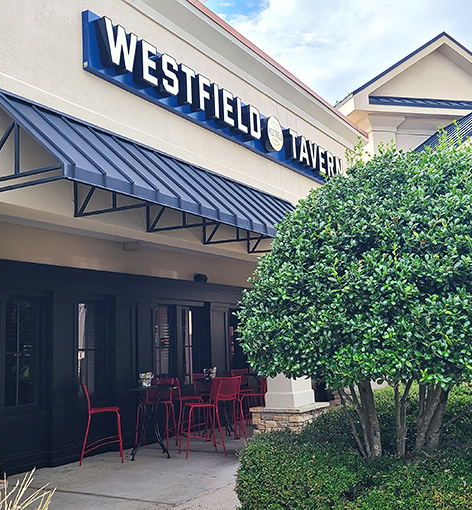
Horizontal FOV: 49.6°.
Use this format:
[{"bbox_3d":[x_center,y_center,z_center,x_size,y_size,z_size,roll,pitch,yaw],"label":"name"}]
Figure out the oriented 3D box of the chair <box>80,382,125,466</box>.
[{"bbox_3d":[-1.840,2.284,7.020,0.570,1.090,0.420,3,-9,-17],"label":"chair"}]

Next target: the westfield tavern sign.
[{"bbox_3d":[0.228,-1.723,6.904,0.200,0.547,5.296,-6,-11,37],"label":"westfield tavern sign"}]

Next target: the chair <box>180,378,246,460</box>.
[{"bbox_3d":[-0.470,2.339,7.380,0.570,1.090,0.420,2,-9,-14],"label":"chair"}]

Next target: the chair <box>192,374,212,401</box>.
[{"bbox_3d":[-0.510,2.527,8.600,0.420,1.090,0.570,2,-9,-11],"label":"chair"}]

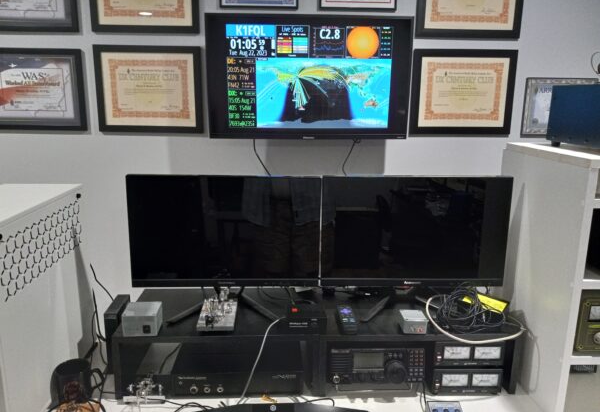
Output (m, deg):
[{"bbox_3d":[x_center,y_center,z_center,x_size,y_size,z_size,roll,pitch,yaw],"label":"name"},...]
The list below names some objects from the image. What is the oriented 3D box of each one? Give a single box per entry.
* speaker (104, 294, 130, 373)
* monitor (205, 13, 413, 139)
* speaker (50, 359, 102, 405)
[{"bbox_3d":[-0.502,0.357,1.313,0.036,0.173,0.126,0,13,-2],"label":"speaker"},{"bbox_3d":[0.035,-0.466,1.722,0.729,0.429,0.070,0,13,-2],"label":"monitor"},{"bbox_3d":[-0.540,0.437,1.156,0.113,0.085,0.083,0,13,-2],"label":"speaker"}]

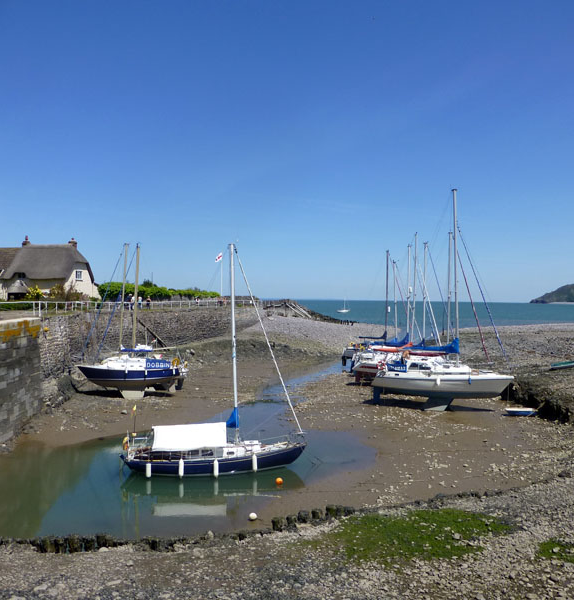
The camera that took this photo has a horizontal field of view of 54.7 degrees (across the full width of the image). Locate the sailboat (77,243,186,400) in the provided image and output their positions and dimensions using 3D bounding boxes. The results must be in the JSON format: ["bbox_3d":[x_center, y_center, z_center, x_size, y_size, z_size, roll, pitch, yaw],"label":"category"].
[{"bbox_3d":[-11.276,1.486,40.200,7.608,11.162,2.600,1,0,-5],"label":"sailboat"}]

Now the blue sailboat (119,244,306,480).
[{"bbox_3d":[-3.080,2.569,24.200,7.920,10.154,2.450,1,0,-9],"label":"blue sailboat"}]

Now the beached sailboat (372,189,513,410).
[{"bbox_3d":[10.473,-0.114,37.700,9.239,14.929,3.000,1,0,13],"label":"beached sailboat"}]

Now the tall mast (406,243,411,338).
[{"bbox_3d":[11.075,-0.592,50.500,0.180,8.923,0.180,1,0,13],"label":"tall mast"}]

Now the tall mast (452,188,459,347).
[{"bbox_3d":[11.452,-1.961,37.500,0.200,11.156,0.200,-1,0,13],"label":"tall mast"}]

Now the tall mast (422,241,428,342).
[{"bbox_3d":[11.361,-0.492,45.500,0.180,8.778,0.180,1,0,13],"label":"tall mast"}]

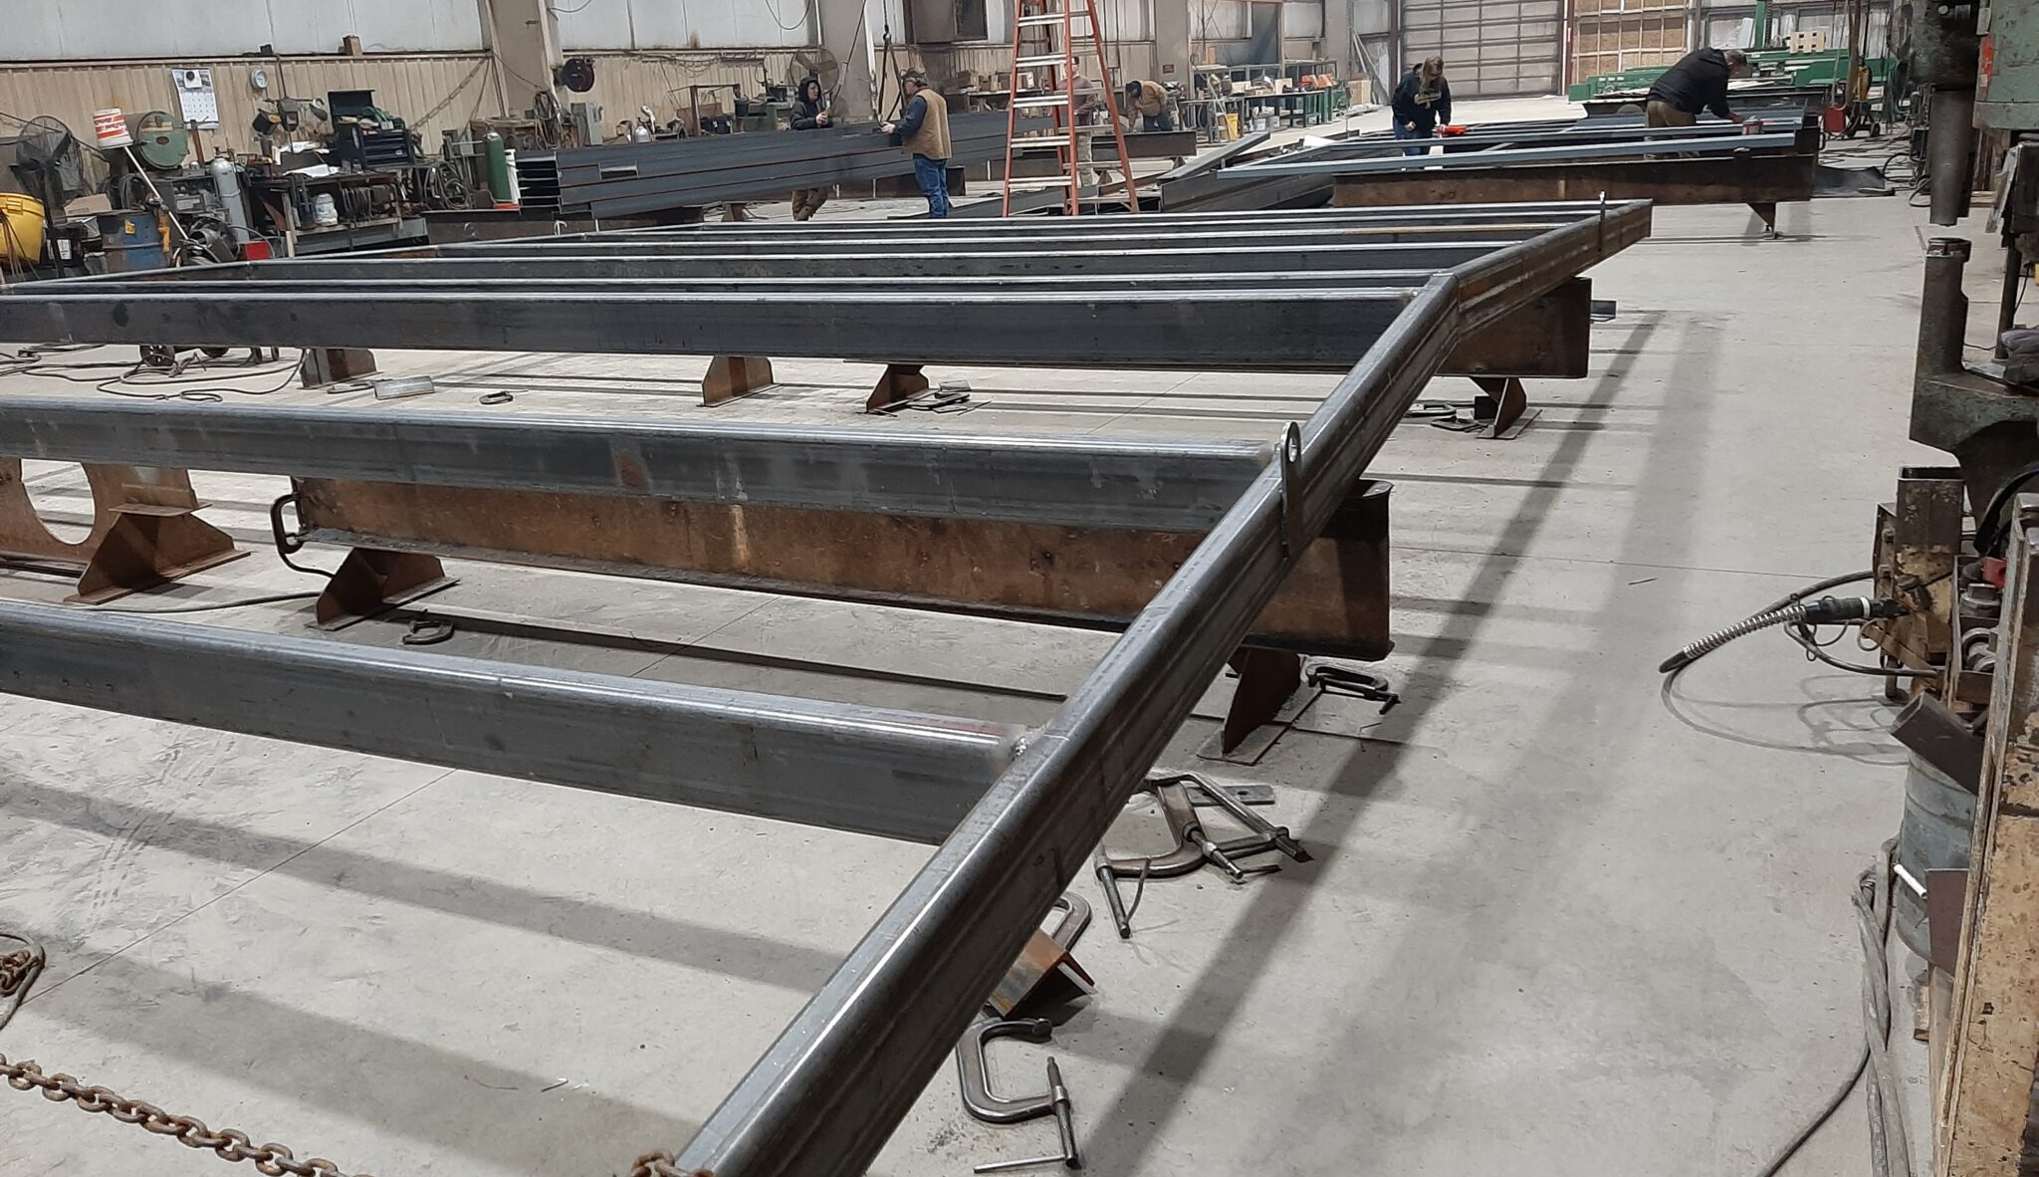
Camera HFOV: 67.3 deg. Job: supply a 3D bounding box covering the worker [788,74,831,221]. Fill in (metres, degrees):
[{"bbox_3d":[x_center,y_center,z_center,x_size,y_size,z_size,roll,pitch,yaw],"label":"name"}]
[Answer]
[{"bbox_3d":[-2.471,-5.130,18.107,0.460,1.730,0.500,7,21,28],"label":"worker"}]

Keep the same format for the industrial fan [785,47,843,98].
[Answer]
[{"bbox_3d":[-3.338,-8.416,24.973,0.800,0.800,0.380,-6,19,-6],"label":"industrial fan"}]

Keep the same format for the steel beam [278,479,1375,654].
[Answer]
[{"bbox_3d":[-0.827,-0.207,4.490,3.800,0.410,0.150,6,21,26],"label":"steel beam"}]

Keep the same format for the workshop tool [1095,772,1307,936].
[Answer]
[{"bbox_3d":[0.358,0.537,3.203,0.430,0.110,0.580,6,21,26],"label":"workshop tool"}]

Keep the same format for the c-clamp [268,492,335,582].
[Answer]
[{"bbox_3d":[-2.446,-0.176,5.220,0.190,0.280,0.100,-12,20,-24],"label":"c-clamp"}]

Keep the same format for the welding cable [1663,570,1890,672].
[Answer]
[{"bbox_3d":[1.942,0.092,3.909,0.560,0.280,0.240,6,21,26],"label":"welding cable"}]

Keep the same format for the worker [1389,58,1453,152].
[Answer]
[{"bbox_3d":[4.341,-4.907,16.465,0.620,1.520,0.550,-6,19,-6],"label":"worker"}]

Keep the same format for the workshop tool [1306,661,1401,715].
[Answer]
[{"bbox_3d":[0.860,0.258,4.000,0.280,0.070,0.220,6,21,26],"label":"workshop tool"}]

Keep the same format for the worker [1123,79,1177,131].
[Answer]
[{"bbox_3d":[1.903,-6.802,22.732,0.760,1.430,0.580,-9,19,-15],"label":"worker"}]

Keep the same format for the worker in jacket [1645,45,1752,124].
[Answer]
[{"bbox_3d":[6.090,-4.087,13.760,0.880,1.460,0.580,-10,19,-18],"label":"worker in jacket"}]

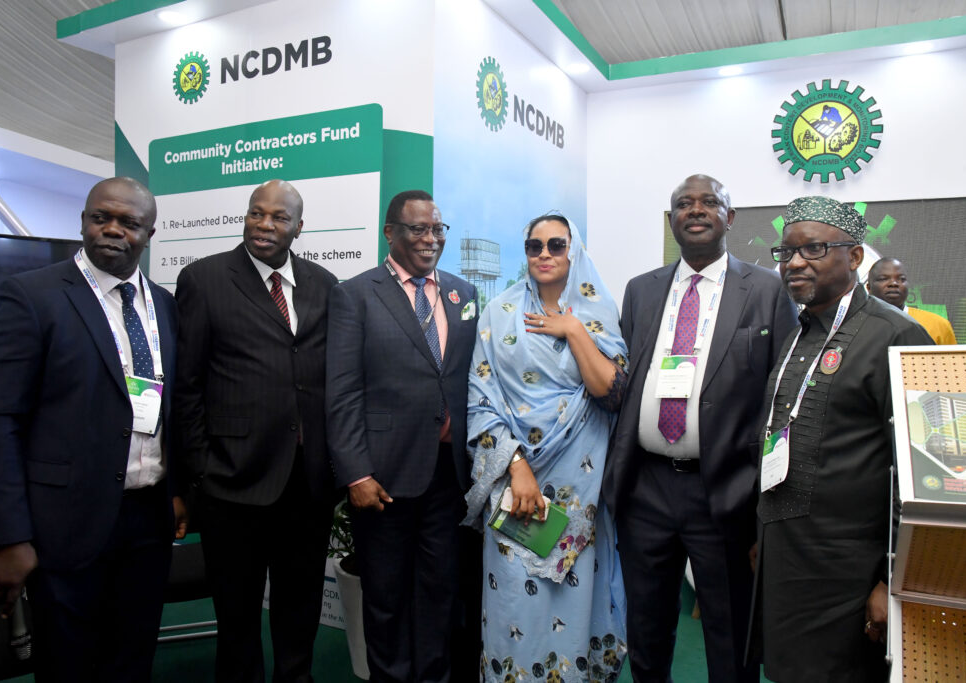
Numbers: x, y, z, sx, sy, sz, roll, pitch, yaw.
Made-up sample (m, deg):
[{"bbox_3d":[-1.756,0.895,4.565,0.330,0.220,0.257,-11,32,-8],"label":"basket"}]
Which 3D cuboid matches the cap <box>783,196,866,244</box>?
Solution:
[{"bbox_3d":[0.853,-0.301,1.700,0.210,0.105,0.175,13,-4,-30],"label":"cap"}]

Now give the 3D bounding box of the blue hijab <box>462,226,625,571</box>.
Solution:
[{"bbox_3d":[0.194,0.174,2.120,0.490,1.070,0.400,1,3,7],"label":"blue hijab"}]

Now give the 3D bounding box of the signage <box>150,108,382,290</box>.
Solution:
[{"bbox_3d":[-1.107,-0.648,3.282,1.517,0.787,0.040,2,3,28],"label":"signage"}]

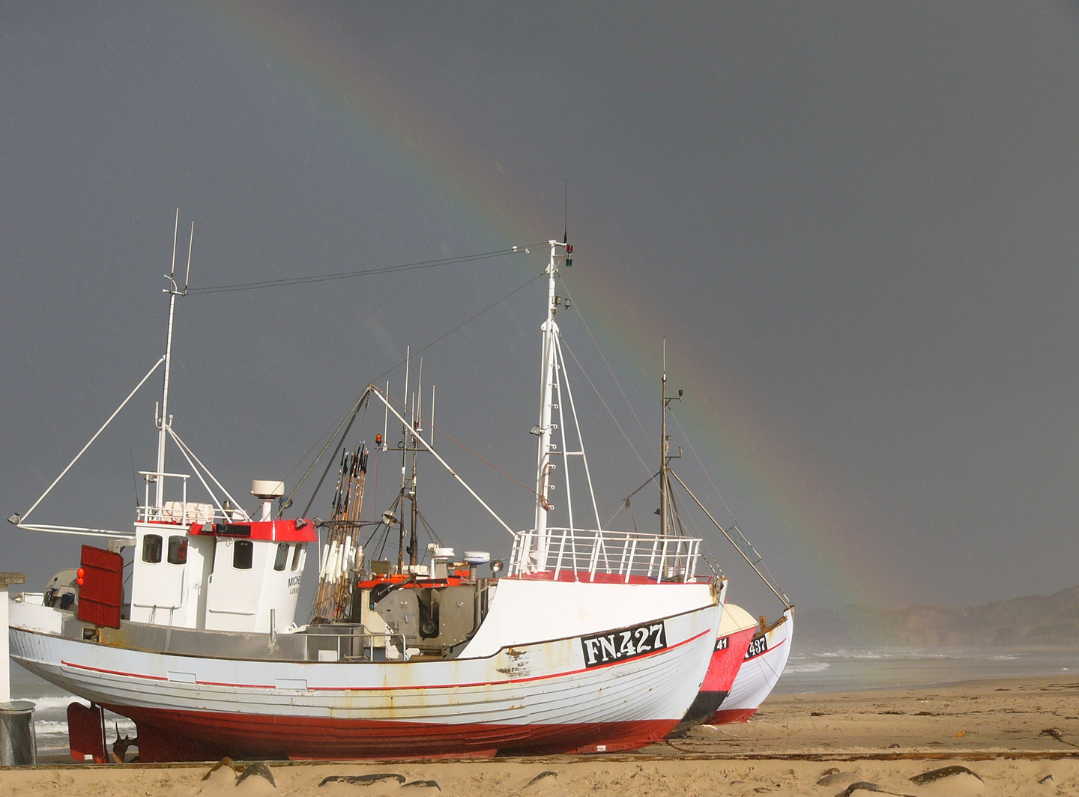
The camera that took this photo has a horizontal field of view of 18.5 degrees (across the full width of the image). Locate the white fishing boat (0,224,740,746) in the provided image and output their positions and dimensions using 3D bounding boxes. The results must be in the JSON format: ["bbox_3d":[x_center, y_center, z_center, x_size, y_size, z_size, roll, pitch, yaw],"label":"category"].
[{"bbox_3d":[-2.854,1.522,52.300,11.746,8.368,4.000,1,0,13],"label":"white fishing boat"}]

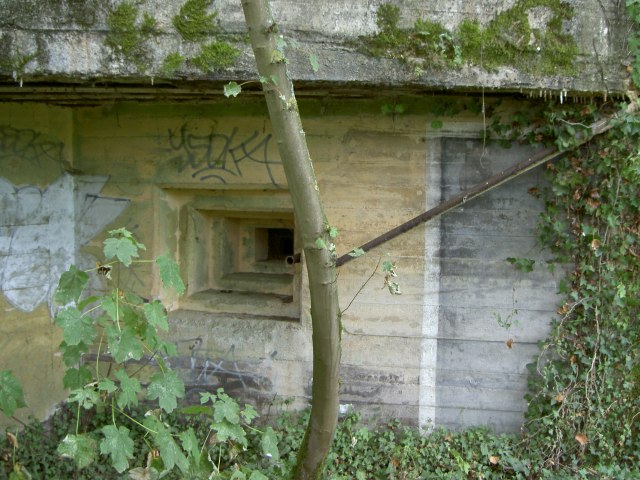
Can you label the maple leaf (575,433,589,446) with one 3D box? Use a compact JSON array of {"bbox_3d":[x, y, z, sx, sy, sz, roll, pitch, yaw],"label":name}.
[{"bbox_3d":[1.505,1.148,4.150,0.080,0.070,0.040,1,5,11],"label":"maple leaf"}]

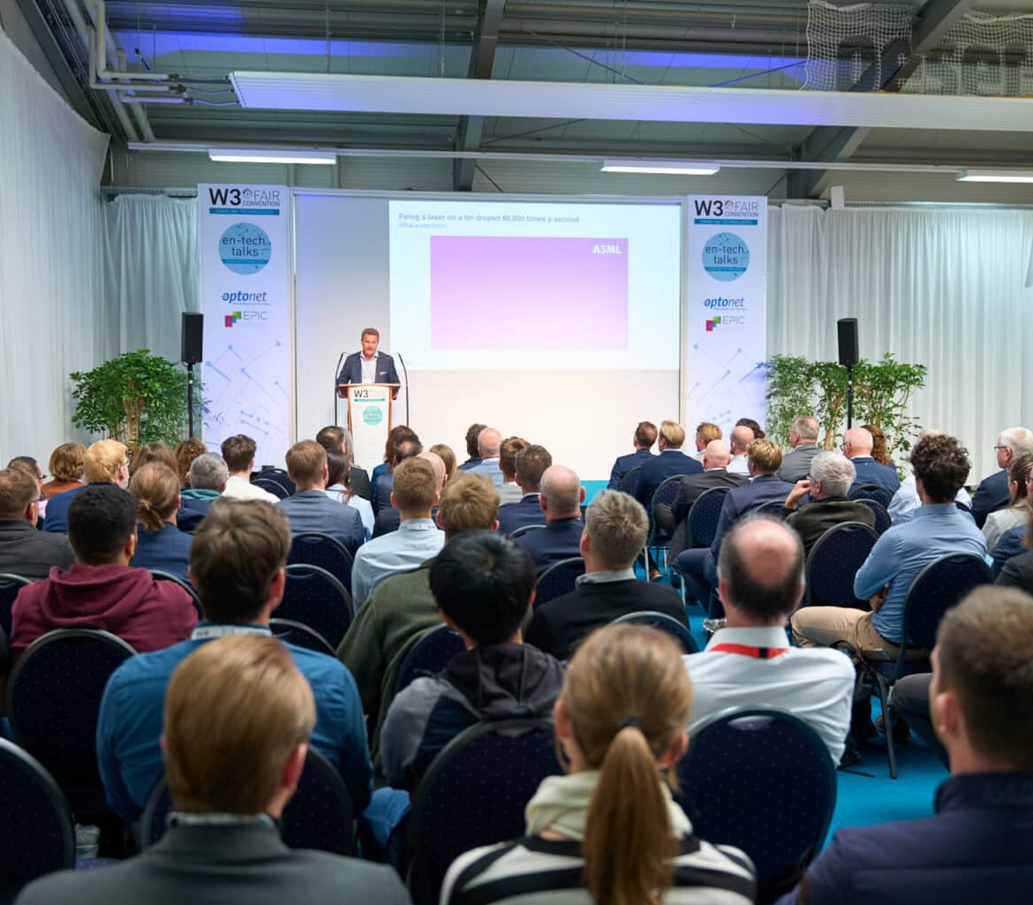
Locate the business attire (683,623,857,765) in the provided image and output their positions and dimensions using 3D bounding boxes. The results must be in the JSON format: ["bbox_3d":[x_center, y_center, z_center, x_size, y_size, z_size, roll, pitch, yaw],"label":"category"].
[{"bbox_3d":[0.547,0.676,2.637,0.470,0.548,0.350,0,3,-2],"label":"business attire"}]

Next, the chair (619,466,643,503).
[{"bbox_3d":[1.131,0.574,9.545,0.460,0.920,0.570,0,3,-8],"label":"chair"}]

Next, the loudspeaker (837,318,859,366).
[{"bbox_3d":[3.499,-1.161,11.955,0.220,0.480,0.230,2,11,30],"label":"loudspeaker"}]

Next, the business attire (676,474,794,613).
[{"bbox_3d":[1.301,0.578,6.701,0.530,0.920,0.680,-2,4,-35],"label":"business attire"}]

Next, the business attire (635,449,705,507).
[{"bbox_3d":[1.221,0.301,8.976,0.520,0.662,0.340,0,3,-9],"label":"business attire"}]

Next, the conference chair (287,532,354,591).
[{"bbox_3d":[-1.007,0.801,5.677,0.440,0.885,0.550,0,3,-6],"label":"conference chair"}]

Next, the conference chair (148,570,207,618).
[{"bbox_3d":[-1.425,0.887,4.575,0.450,0.920,0.560,0,3,-6],"label":"conference chair"}]

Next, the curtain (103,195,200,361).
[{"bbox_3d":[-4.401,-1.201,13.955,1.400,3.900,0.200,0,3,-7],"label":"curtain"}]

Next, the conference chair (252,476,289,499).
[{"bbox_3d":[-1.941,0.643,8.772,0.450,0.920,0.560,0,3,-6],"label":"conference chair"}]

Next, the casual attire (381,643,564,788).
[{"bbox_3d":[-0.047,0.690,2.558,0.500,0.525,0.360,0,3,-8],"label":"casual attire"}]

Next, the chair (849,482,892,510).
[{"bbox_3d":[2.490,0.658,8.347,0.460,0.890,0.570,-1,3,-11],"label":"chair"}]

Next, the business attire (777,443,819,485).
[{"bbox_3d":[2.337,0.265,9.081,0.520,0.680,0.420,-1,3,-15],"label":"business attire"}]

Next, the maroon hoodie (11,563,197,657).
[{"bbox_3d":[-1.250,0.620,3.436,0.530,0.571,0.360,0,3,-3],"label":"maroon hoodie"}]

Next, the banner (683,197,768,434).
[{"bbox_3d":[2.503,-1.339,13.445,1.020,3.420,0.100,0,3,-8],"label":"banner"}]

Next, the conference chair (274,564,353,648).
[{"bbox_3d":[-0.874,0.872,4.689,0.460,0.890,0.570,0,3,-8],"label":"conference chair"}]

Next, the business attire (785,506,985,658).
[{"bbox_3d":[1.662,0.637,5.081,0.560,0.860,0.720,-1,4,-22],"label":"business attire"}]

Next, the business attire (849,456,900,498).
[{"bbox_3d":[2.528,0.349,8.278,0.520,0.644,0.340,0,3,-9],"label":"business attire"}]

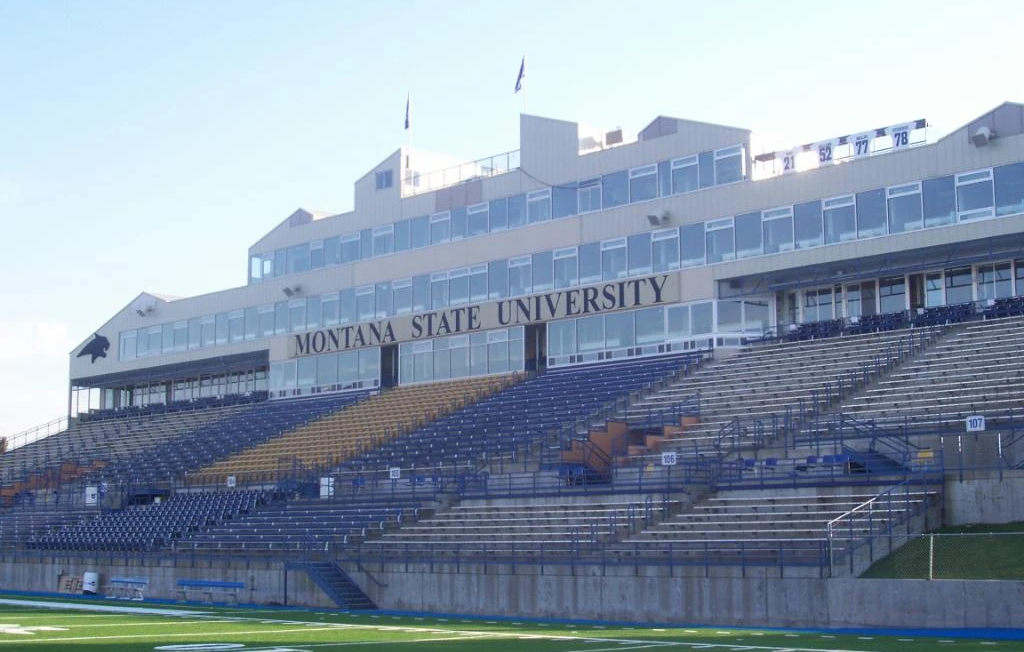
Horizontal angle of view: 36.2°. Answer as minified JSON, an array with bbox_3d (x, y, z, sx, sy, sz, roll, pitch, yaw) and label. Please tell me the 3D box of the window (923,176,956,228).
[{"bbox_3d":[17.119,-4.944,62.800,0.100,1.980,1.545,8,-11,-44],"label":"window"}]

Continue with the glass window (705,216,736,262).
[{"bbox_3d":[9.376,-3.810,70.485,0.150,2.020,1.640,7,-11,-44],"label":"glass window"}]

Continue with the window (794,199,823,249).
[{"bbox_3d":[12.661,-4.304,66.935,0.100,2.001,1.470,8,-11,-44],"label":"window"}]

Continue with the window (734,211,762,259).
[{"bbox_3d":[10.494,-3.970,69.333,0.150,2.000,1.500,7,-11,-44],"label":"window"}]

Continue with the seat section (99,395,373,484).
[{"bbox_3d":[-16.318,6.174,86.336,12.500,5.700,12.200,8,-11,-44],"label":"seat section"}]

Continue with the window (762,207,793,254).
[{"bbox_3d":[10.636,-3.806,62.582,0.100,1.824,1.548,8,-11,-44],"label":"window"}]

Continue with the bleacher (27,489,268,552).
[{"bbox_3d":[-16.265,8.543,68.125,6.200,2.800,10.800,8,-11,-44],"label":"bleacher"}]

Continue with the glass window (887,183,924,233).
[{"bbox_3d":[14.658,-4.387,58.422,0.100,1.792,1.524,8,-11,-44],"label":"glass window"}]

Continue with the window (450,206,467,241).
[{"bbox_3d":[-2.809,-5.407,83.104,0.100,1.679,1.336,8,-11,-44],"label":"window"}]

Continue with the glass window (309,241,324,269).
[{"bbox_3d":[-11.448,-4.160,92.259,0.150,1.720,1.270,7,-11,-44],"label":"glass window"}]

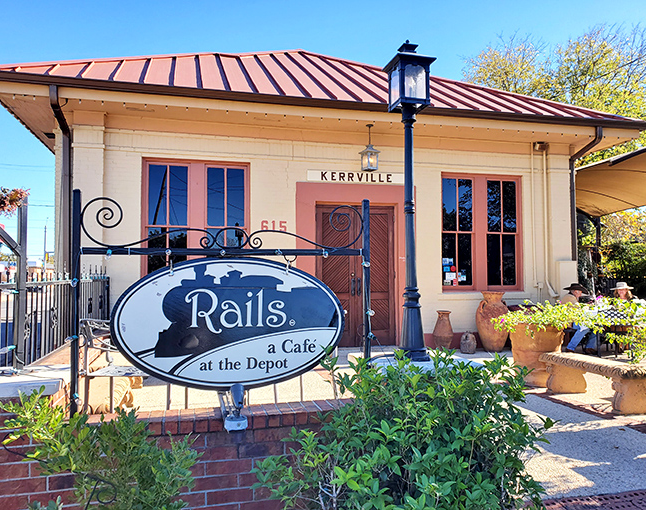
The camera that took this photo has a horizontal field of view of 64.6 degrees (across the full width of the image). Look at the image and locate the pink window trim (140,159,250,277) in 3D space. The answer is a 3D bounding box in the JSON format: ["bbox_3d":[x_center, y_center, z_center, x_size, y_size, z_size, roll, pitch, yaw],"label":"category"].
[{"bbox_3d":[-2.135,-0.478,8.680,1.820,2.300,0.140,0,-3,-14],"label":"pink window trim"}]

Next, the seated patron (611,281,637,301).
[{"bbox_3d":[5.630,1.120,9.532,0.560,1.250,0.720,0,-1,20],"label":"seated patron"}]

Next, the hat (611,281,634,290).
[{"bbox_3d":[5.430,0.576,9.250,0.400,0.140,0.420,-2,-3,30],"label":"hat"}]

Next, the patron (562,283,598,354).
[{"bbox_3d":[4.563,1.113,9.082,0.700,1.250,0.520,0,-1,-5],"label":"patron"}]

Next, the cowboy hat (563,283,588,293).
[{"bbox_3d":[4.499,0.592,9.100,0.420,0.145,0.360,11,2,21],"label":"cowboy hat"}]

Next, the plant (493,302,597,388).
[{"bbox_3d":[2.909,1.159,6.700,1.180,1.070,1.000,0,-1,17],"label":"plant"}]

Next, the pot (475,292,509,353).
[{"bbox_3d":[3.043,1.188,9.158,0.610,1.075,0.600,0,-2,0],"label":"pot"}]

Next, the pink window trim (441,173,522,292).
[{"bbox_3d":[3.021,-0.415,9.665,1.740,2.233,0.140,0,-1,-15],"label":"pink window trim"}]

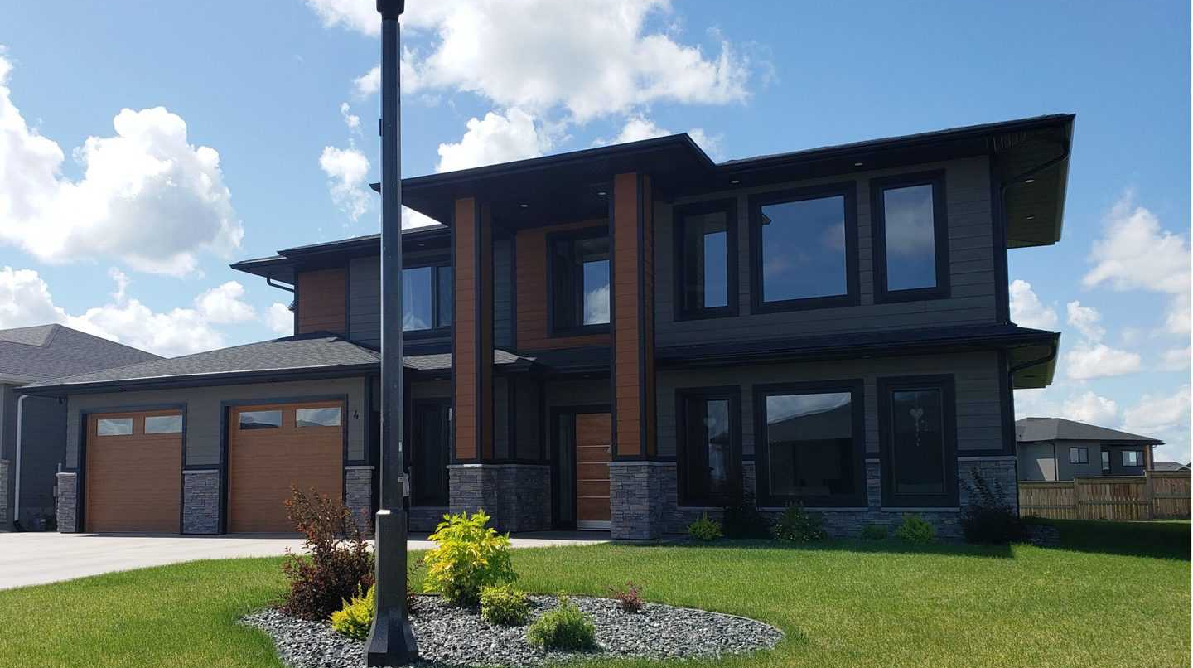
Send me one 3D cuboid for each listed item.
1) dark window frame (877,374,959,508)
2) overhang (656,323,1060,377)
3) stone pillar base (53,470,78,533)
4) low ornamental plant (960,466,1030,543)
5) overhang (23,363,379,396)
[{"bbox_3d":[4.655,1.559,13.035,1.053,1.893,0.140,-4,-7,25],"label":"dark window frame"},{"bbox_3d":[3.574,0.194,13.353,5.912,0.461,0.670,-4,-7,25],"label":"overhang"},{"bbox_3d":[-10.434,3.340,17.869,0.610,1.150,0.280,-5,-9,26],"label":"stone pillar base"},{"bbox_3d":[5.363,2.295,12.100,0.930,1.050,0.850,-5,-9,26],"label":"low ornamental plant"},{"bbox_3d":[-7.909,0.922,17.463,9.570,0.240,0.680,-4,-7,25],"label":"overhang"}]

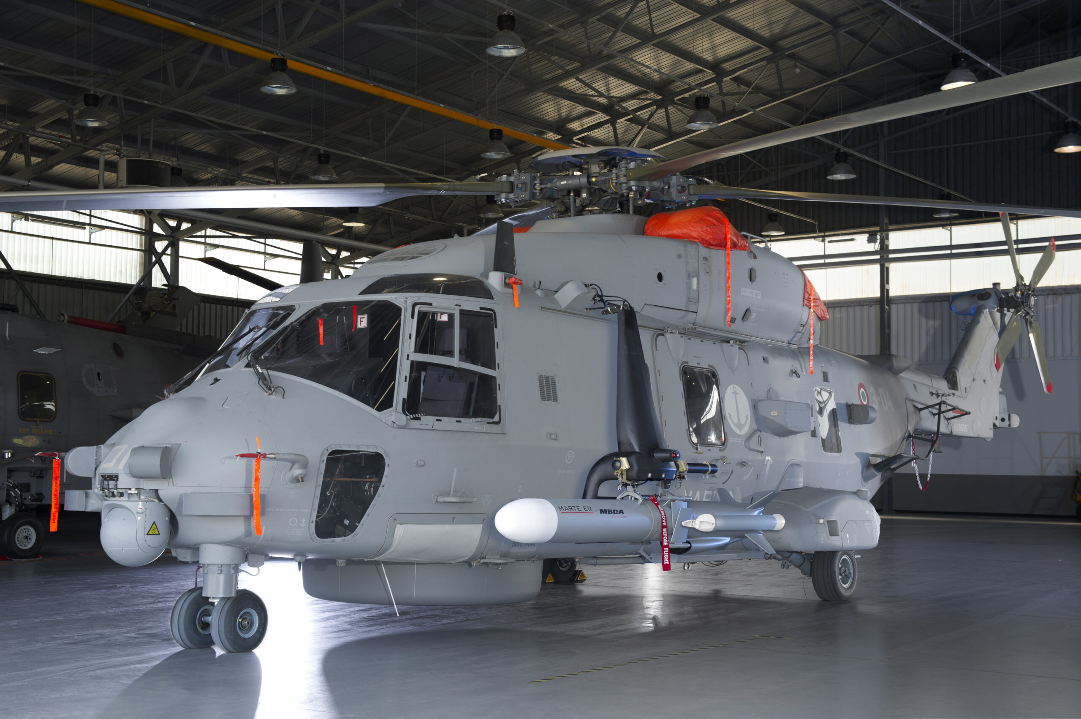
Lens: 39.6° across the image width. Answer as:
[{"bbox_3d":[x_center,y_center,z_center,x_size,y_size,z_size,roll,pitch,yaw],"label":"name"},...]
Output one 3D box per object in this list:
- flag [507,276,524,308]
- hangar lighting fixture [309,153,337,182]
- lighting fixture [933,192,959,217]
[{"bbox_3d":[-0.183,-0.493,11.149,0.130,0.235,0.090,-3,-5,37],"label":"flag"},{"bbox_3d":[-4.441,-3.971,30.780,0.582,0.483,0.582,1,-4,0],"label":"hangar lighting fixture"},{"bbox_3d":[9.353,-3.579,34.604,0.582,0.483,0.582,1,-4,0],"label":"lighting fixture"}]

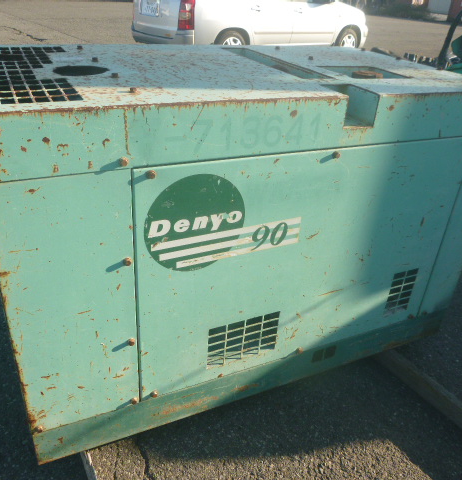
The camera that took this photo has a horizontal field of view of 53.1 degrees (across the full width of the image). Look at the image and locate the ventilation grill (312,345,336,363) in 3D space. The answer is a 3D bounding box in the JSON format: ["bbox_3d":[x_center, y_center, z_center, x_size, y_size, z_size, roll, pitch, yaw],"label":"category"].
[{"bbox_3d":[0.317,0.388,1.575,0.095,0.051,0.012,-10,32,-24],"label":"ventilation grill"}]

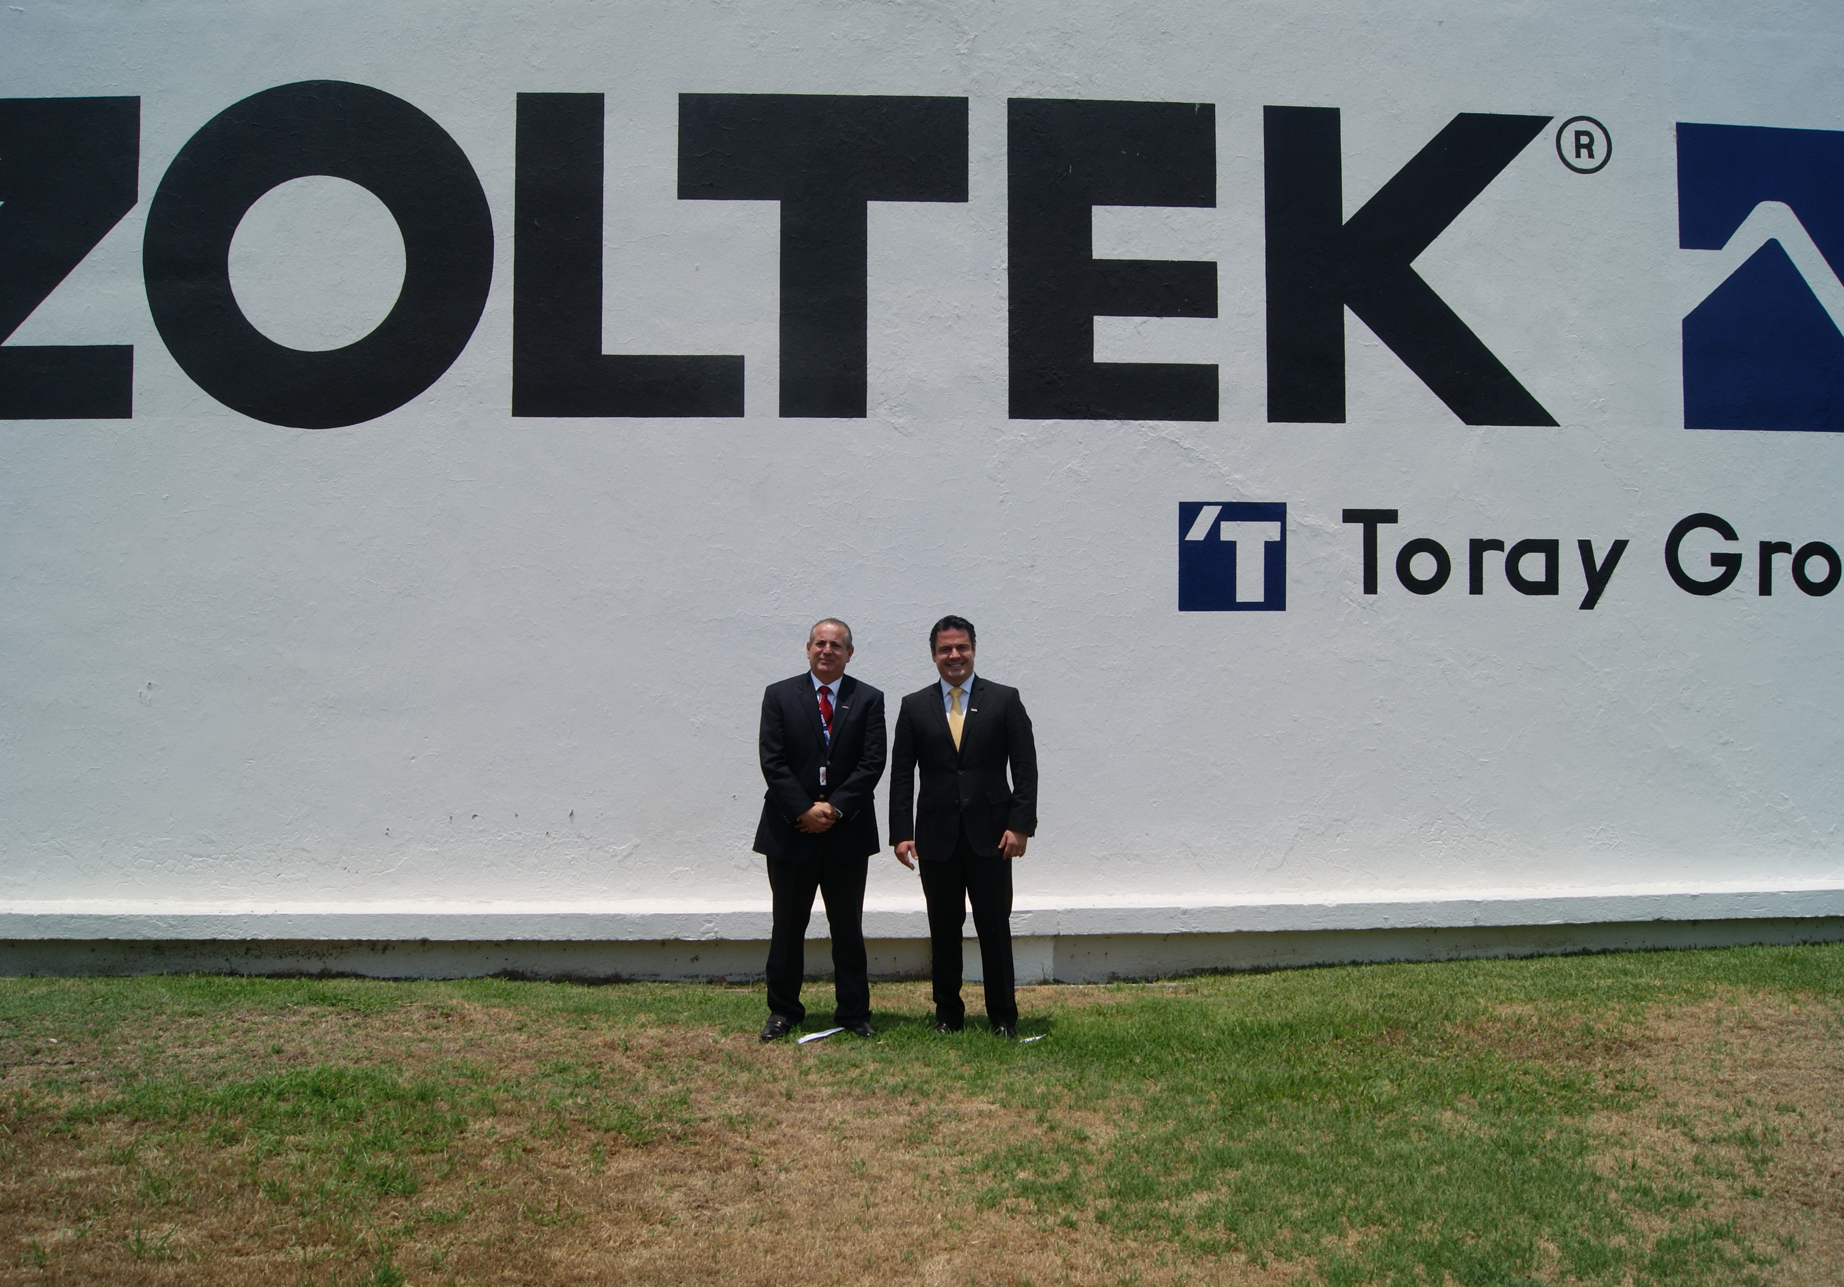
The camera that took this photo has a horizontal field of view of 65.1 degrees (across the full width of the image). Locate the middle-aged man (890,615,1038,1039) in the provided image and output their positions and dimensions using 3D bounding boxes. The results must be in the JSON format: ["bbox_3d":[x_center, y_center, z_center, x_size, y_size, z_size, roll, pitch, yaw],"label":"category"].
[{"bbox_3d":[0.176,0.760,6.050,0.615,1.759,0.370,0,0,3],"label":"middle-aged man"}]

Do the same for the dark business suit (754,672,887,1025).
[{"bbox_3d":[-0.423,0.856,6.030,0.545,1.474,0.360,0,0,1],"label":"dark business suit"}]

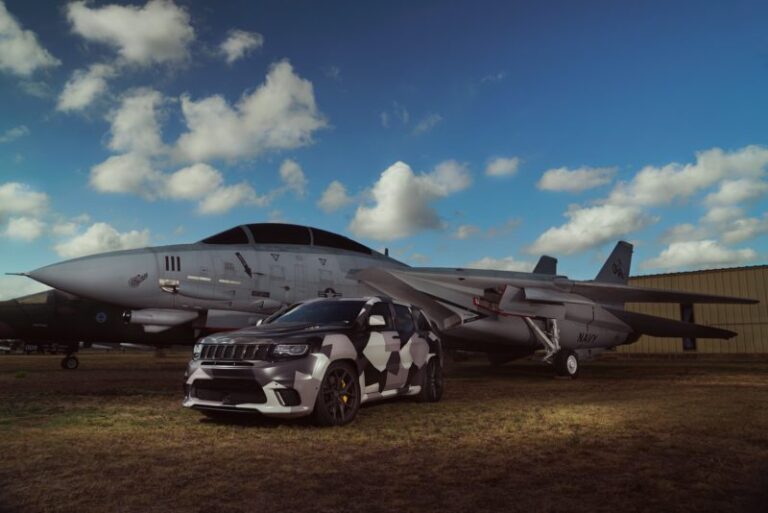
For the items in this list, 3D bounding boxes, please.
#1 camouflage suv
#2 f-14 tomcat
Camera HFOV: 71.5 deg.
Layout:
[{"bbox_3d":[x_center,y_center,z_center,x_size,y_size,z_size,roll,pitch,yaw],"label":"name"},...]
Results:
[{"bbox_3d":[-0.656,1.427,8.050,2.060,1.720,4.810,-5,-11,27],"label":"camouflage suv"},{"bbox_3d":[0.836,1.073,15.176,19.100,4.850,11.500,9,-13,-37],"label":"f-14 tomcat"}]

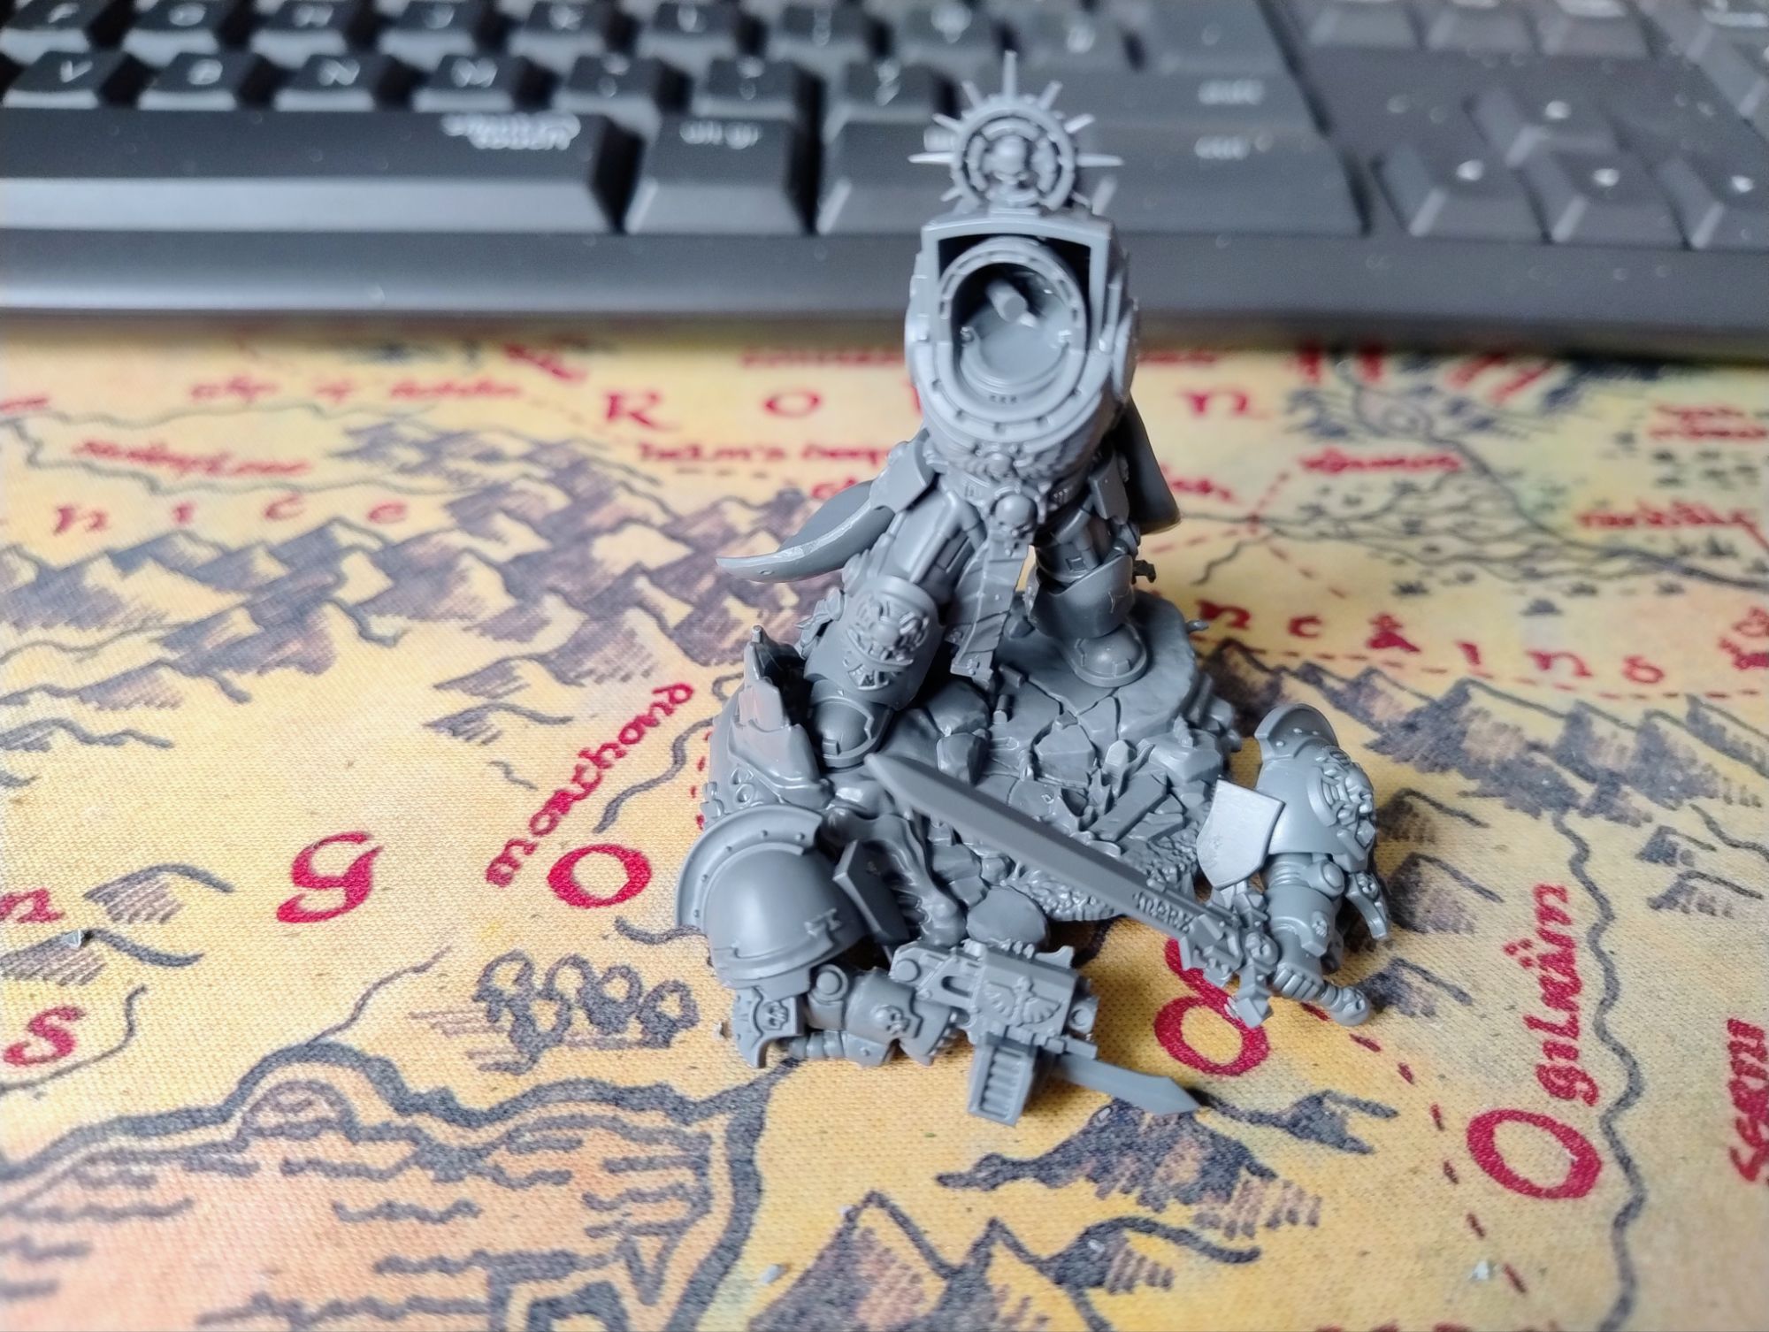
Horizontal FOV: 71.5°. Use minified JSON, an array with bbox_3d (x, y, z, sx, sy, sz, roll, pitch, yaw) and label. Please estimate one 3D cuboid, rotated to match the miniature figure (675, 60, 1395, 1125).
[{"bbox_3d":[0.013,-0.006,0.081,0.054,0.057,0.051,5,45,3],"label":"miniature figure"}]

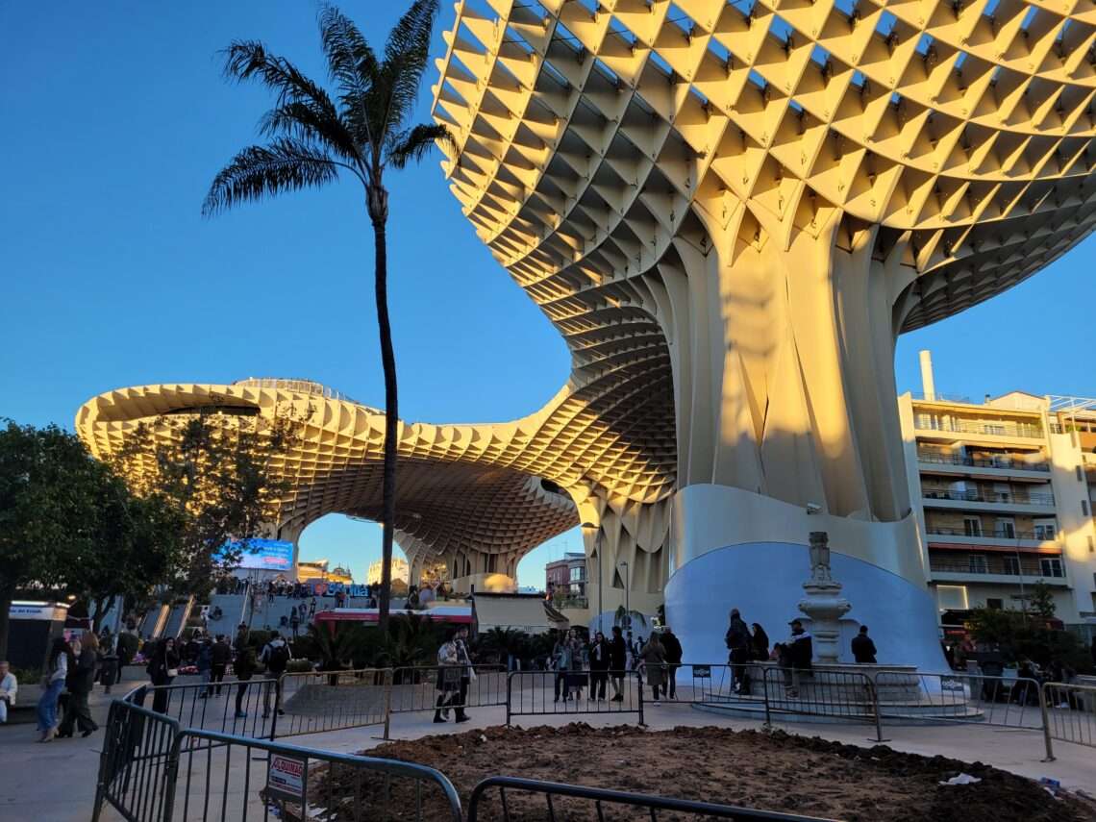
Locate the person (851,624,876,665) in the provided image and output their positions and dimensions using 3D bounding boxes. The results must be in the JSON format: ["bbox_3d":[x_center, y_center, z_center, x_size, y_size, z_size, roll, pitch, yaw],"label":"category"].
[{"bbox_3d":[7.985,6.149,20.782,0.620,1.403,0.720,-10,-19,35],"label":"person"}]

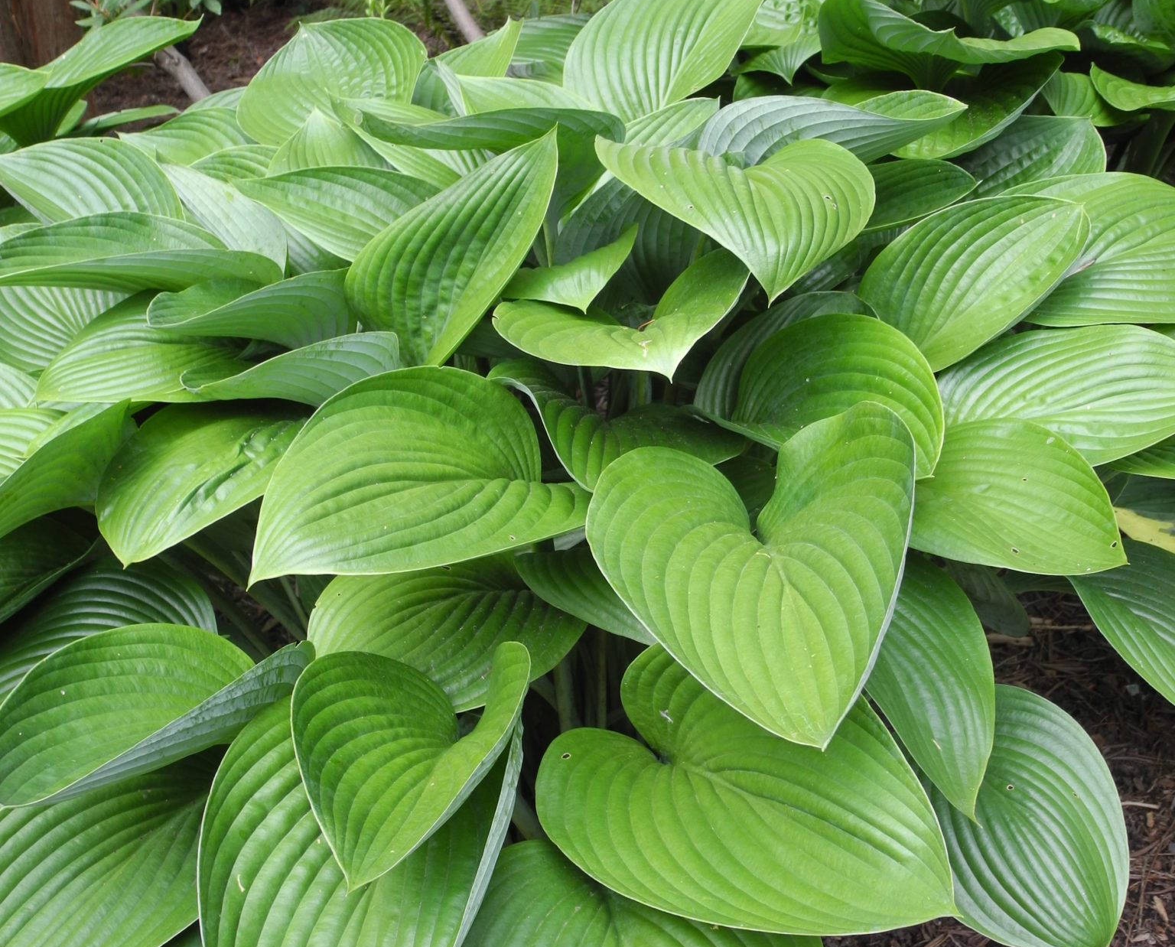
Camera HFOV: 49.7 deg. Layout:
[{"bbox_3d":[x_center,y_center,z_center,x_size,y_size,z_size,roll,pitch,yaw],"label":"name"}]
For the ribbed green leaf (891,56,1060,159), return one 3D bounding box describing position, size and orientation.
[{"bbox_3d":[0.427,-0.416,1.434,0.260,0.070,0.145,-27,44,-13],"label":"ribbed green leaf"}]

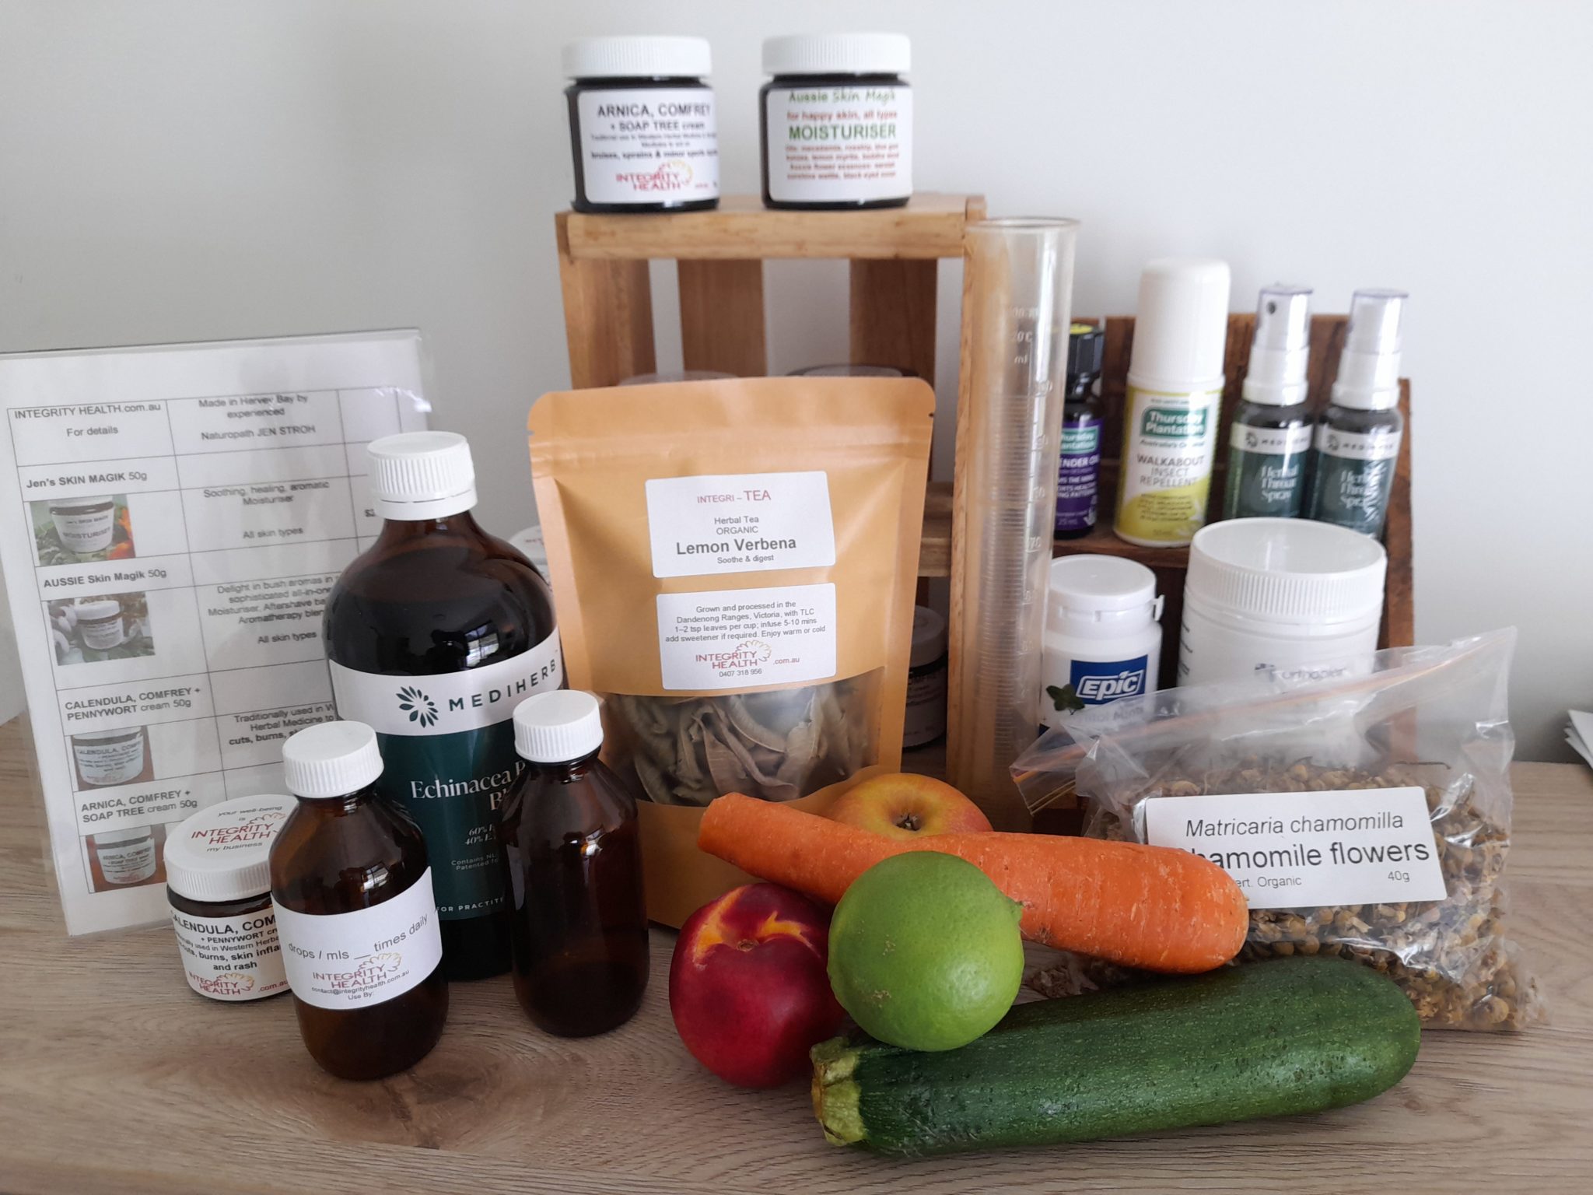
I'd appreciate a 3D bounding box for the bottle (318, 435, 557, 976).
[{"bbox_3d":[-0.119,0.038,0.405,0.075,0.183,0.075,-1,22,0],"label":"bottle"}]

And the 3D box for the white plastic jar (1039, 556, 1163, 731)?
[{"bbox_3d":[0.114,0.030,0.455,0.055,0.082,0.055,-1,22,0],"label":"white plastic jar"}]

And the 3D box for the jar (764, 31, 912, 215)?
[{"bbox_3d":[0.014,-0.164,0.399,0.052,0.054,0.052,-1,22,0],"label":"jar"}]

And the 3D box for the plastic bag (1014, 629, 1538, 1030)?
[{"bbox_3d":[0.162,0.075,0.391,0.170,0.122,0.050,1,-5,6],"label":"plastic bag"}]

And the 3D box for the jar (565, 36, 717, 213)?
[{"bbox_3d":[-0.053,-0.162,0.394,0.050,0.052,0.050,-1,22,0],"label":"jar"}]

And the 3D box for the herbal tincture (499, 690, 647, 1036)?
[{"bbox_3d":[-0.074,0.087,0.382,0.045,0.113,0.045,-6,23,-12],"label":"herbal tincture"}]

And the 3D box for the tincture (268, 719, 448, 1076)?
[{"bbox_3d":[-0.139,0.095,0.365,0.045,0.113,0.045,-9,23,-19],"label":"tincture"}]

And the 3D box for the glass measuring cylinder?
[{"bbox_3d":[0.071,0.005,0.394,0.056,0.254,0.056,1,22,5],"label":"glass measuring cylinder"}]

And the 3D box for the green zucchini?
[{"bbox_3d":[0.099,0.133,0.341,0.183,0.045,0.046,-4,22,-7],"label":"green zucchini"}]

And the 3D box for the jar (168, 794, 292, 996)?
[{"bbox_3d":[-0.196,0.107,0.416,0.052,0.054,0.052,-4,22,-8],"label":"jar"}]

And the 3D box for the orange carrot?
[{"bbox_3d":[0.057,0.086,0.365,0.177,0.040,0.040,11,22,-1],"label":"orange carrot"}]

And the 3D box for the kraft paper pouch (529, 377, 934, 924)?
[{"bbox_3d":[-0.020,0.022,0.422,0.139,0.202,0.053,-3,22,-6],"label":"kraft paper pouch"}]

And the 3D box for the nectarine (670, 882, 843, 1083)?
[{"bbox_3d":[-0.012,0.123,0.365,0.058,0.059,0.058,-1,22,0],"label":"nectarine"}]

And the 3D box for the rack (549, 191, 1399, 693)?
[{"bbox_3d":[0.084,-0.026,0.460,0.318,0.253,0.112,1,22,6],"label":"rack"}]

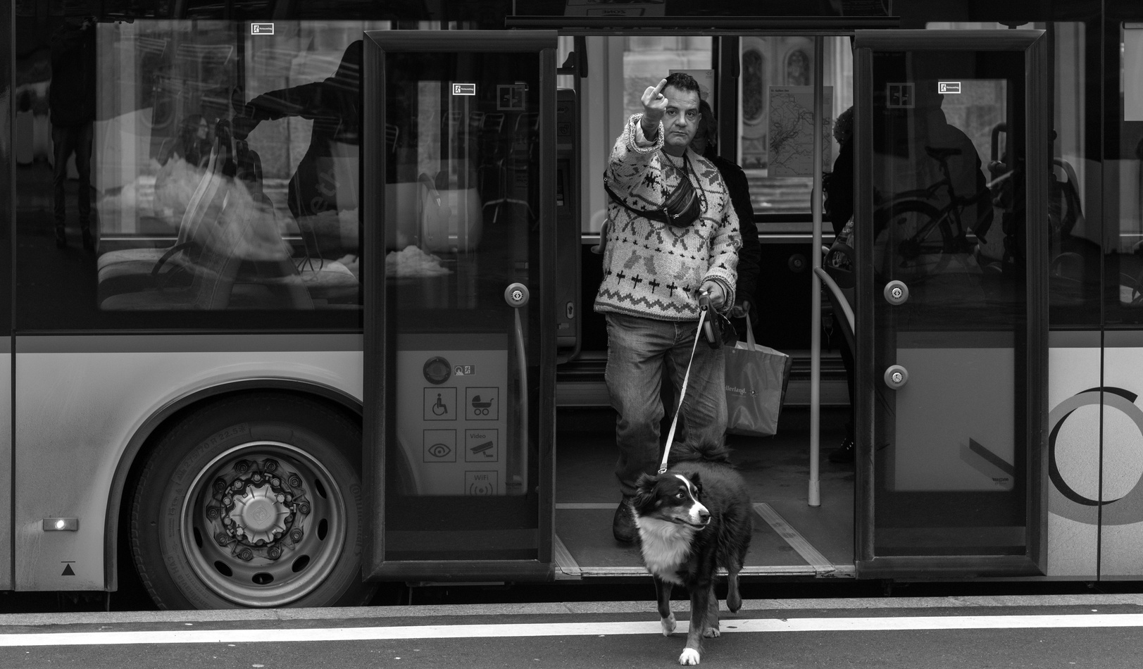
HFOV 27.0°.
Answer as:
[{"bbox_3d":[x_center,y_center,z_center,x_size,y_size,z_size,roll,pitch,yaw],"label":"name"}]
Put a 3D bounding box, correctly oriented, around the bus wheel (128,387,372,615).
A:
[{"bbox_3d":[-1.124,0.689,8.680,0.950,0.950,0.300,0,1,0],"label":"bus wheel"}]

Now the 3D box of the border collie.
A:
[{"bbox_3d":[0.380,0.690,7.580,0.280,0.620,0.720,1,2,14],"label":"border collie"}]

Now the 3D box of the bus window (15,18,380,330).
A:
[{"bbox_3d":[-1.327,-0.576,8.550,1.340,1.120,0.060,0,1,0],"label":"bus window"}]

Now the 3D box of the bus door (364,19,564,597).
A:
[{"bbox_3d":[-0.398,-0.103,8.450,0.690,1.950,0.080,0,1,0],"label":"bus door"}]

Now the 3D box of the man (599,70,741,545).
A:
[{"bbox_3d":[0.366,-0.103,9.030,0.540,1.770,0.560,0,2,-3],"label":"man"}]

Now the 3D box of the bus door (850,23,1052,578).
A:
[{"bbox_3d":[1.346,-0.108,8.450,0.690,1.950,0.080,0,1,0],"label":"bus door"}]

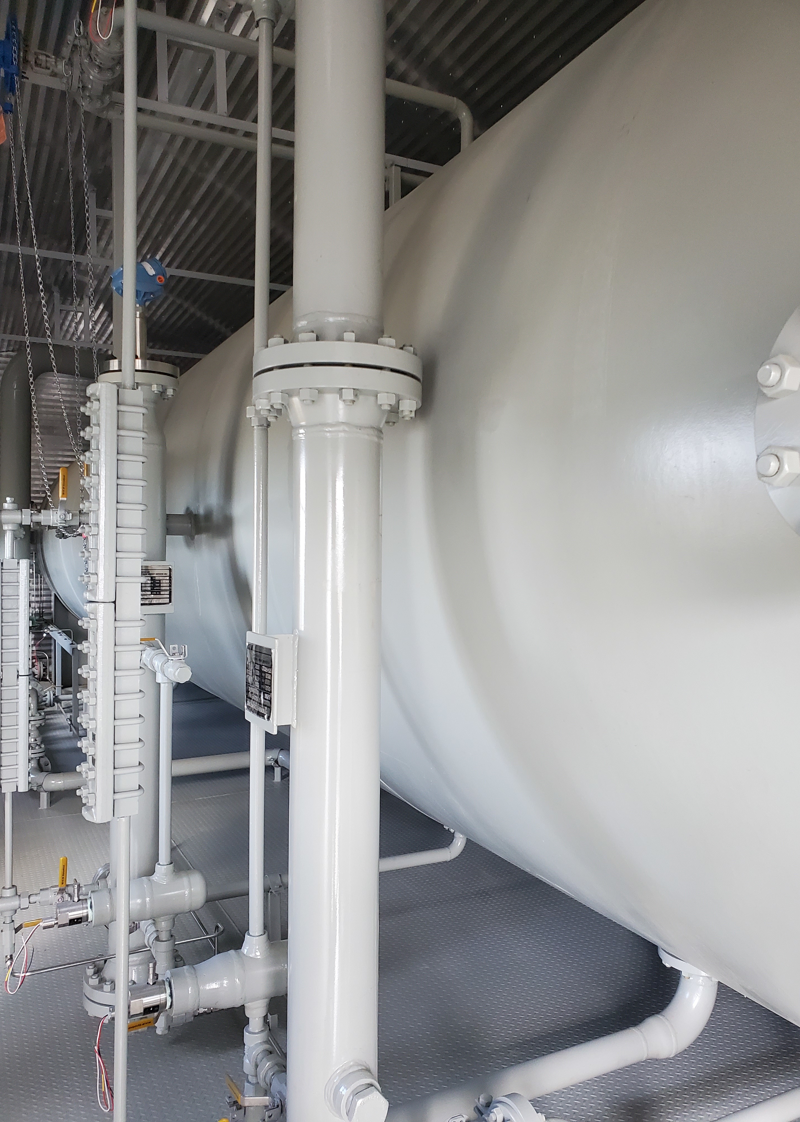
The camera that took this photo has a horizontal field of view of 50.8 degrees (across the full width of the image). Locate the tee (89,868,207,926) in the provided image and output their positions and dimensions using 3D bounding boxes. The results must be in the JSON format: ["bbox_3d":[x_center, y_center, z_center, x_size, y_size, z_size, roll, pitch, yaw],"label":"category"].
[{"bbox_3d":[-0.722,0.975,2.429,0.322,0.130,0.120,0,0,-28],"label":"tee"}]

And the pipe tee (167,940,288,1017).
[{"bbox_3d":[-0.377,0.965,1.958,0.324,0.122,0.120,0,0,-28],"label":"pipe tee"}]

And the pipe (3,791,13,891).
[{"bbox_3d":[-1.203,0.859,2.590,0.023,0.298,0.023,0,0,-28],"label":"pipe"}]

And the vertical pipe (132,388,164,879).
[{"bbox_3d":[-0.861,0.373,2.770,0.168,1.850,0.168,0,0,-28],"label":"vertical pipe"}]

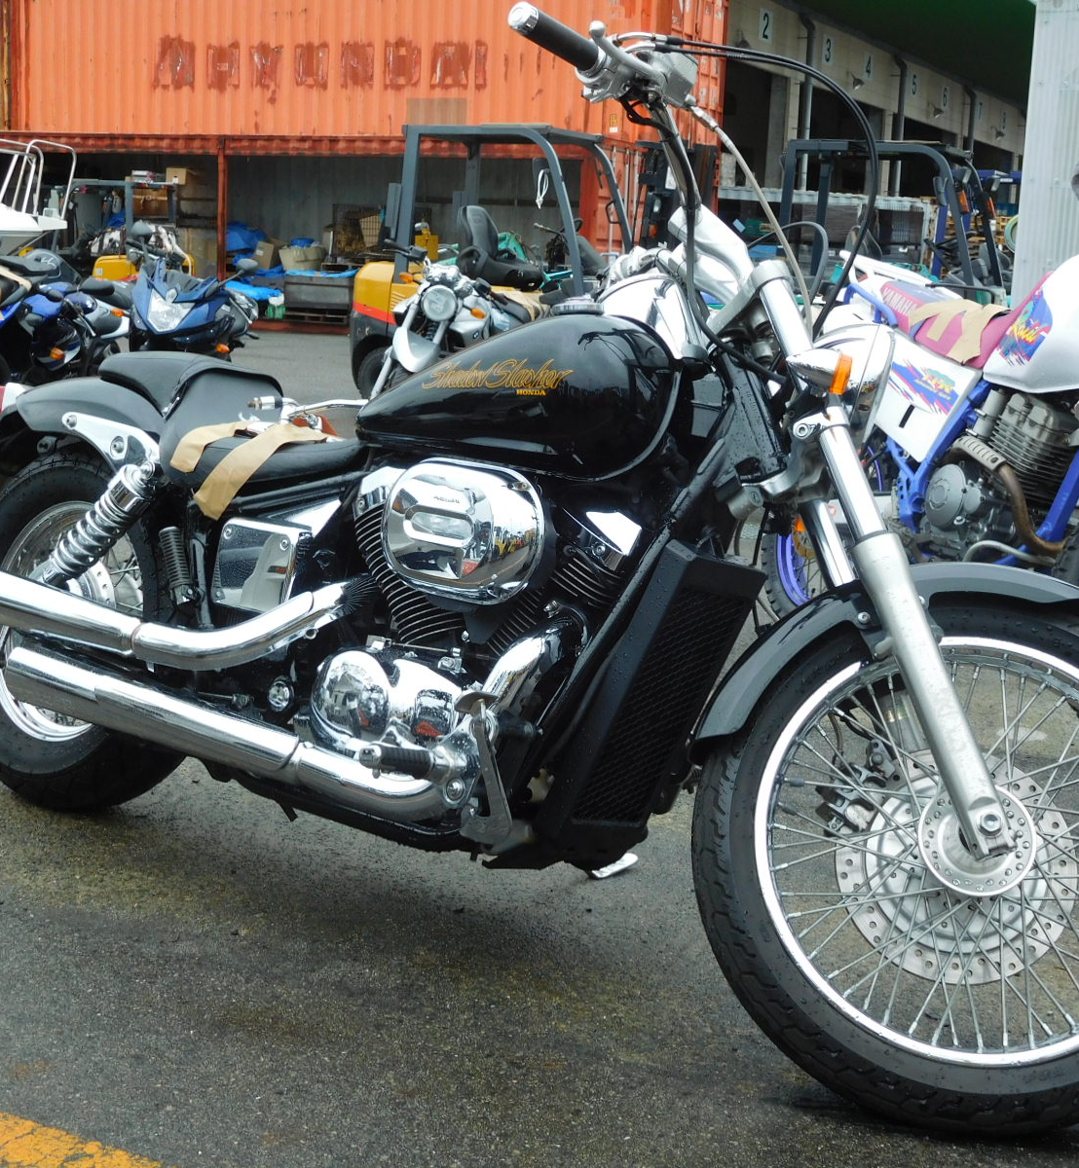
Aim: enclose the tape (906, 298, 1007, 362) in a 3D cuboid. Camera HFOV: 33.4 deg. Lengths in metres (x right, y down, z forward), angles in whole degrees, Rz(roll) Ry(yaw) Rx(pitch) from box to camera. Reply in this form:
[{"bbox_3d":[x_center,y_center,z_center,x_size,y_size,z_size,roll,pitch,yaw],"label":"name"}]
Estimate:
[{"bbox_3d":[1.073,-0.629,4.517,0.230,0.180,0.340,11,5,-25],"label":"tape"}]

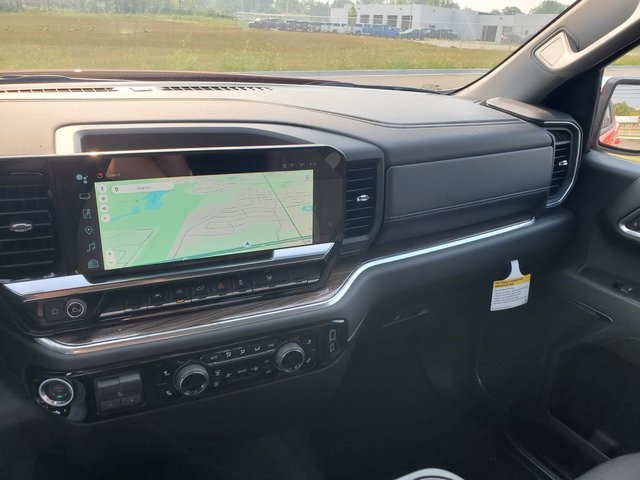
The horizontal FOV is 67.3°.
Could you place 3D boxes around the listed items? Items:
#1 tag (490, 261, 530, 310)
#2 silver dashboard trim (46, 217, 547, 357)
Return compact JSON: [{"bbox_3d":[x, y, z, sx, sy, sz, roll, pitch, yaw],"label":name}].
[{"bbox_3d":[0.362,0.083,0.902,0.092,0.092,0.009,-7,17,-24],"label":"tag"},{"bbox_3d":[0.043,0.052,0.709,0.806,0.067,0.045,-10,28,-28],"label":"silver dashboard trim"}]

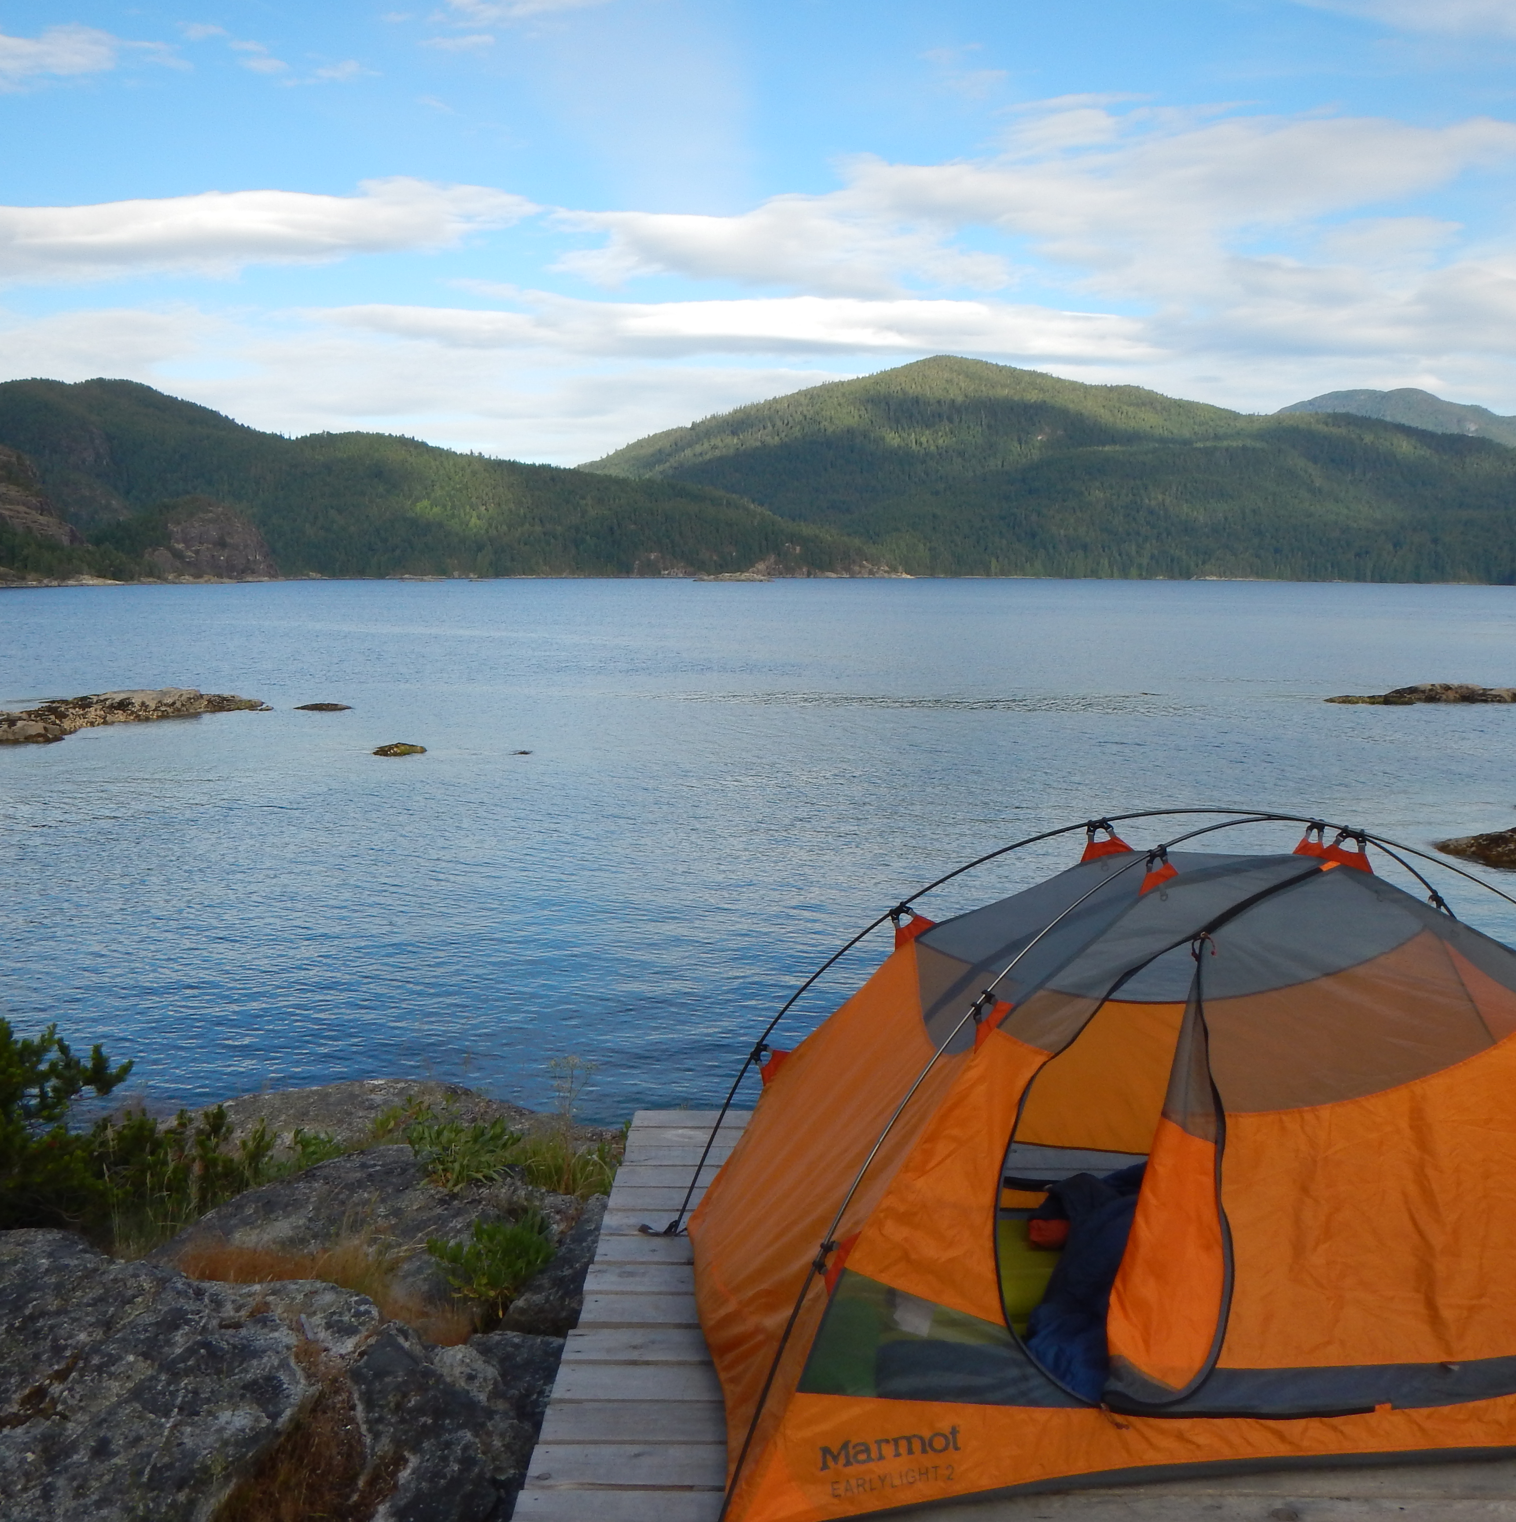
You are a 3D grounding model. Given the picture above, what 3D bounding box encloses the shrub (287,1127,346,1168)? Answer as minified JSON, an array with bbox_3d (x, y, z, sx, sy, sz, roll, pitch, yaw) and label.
[{"bbox_3d":[-1.439,1.269,5.350,0.210,0.150,0.190,0,6,0],"label":"shrub"}]

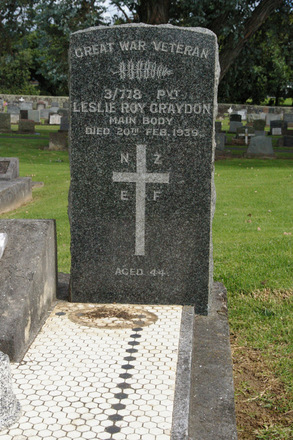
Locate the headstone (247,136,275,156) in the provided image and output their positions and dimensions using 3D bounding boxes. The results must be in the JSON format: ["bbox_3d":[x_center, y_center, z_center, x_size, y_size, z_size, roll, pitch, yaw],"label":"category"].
[{"bbox_3d":[2.488,-1.593,16.000,0.590,0.430,0.200,2,9,5],"label":"headstone"}]

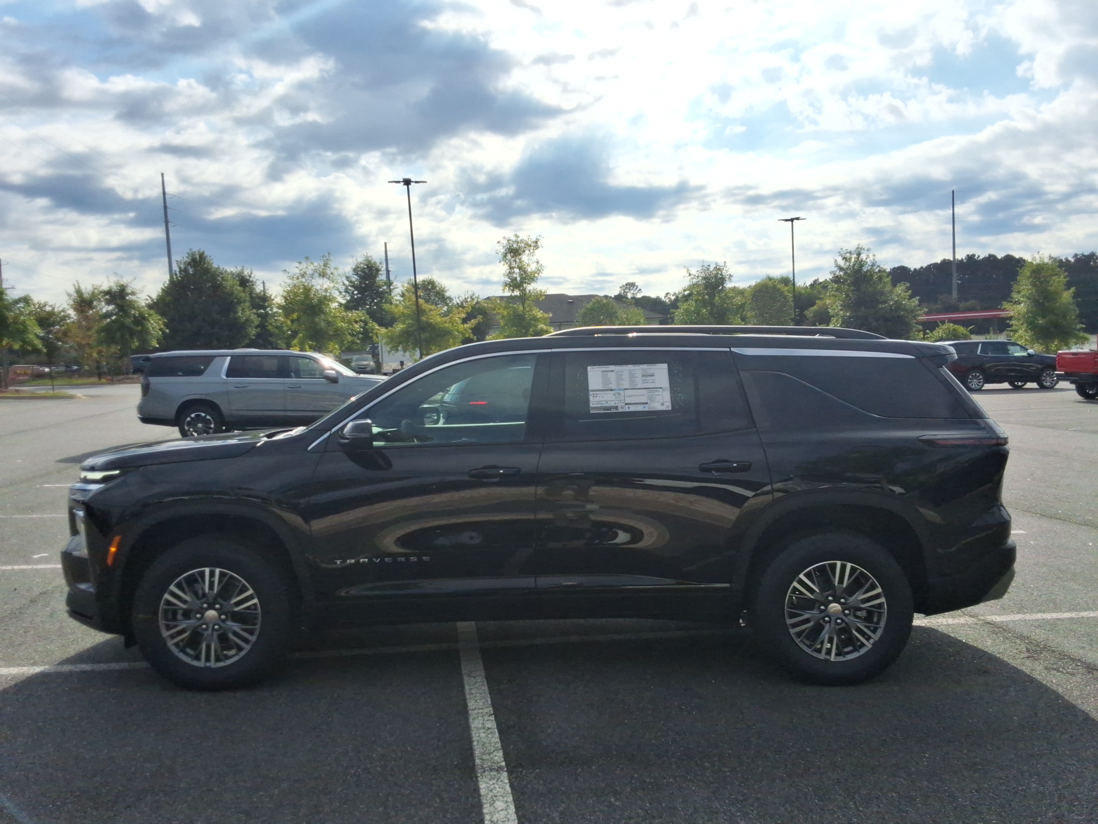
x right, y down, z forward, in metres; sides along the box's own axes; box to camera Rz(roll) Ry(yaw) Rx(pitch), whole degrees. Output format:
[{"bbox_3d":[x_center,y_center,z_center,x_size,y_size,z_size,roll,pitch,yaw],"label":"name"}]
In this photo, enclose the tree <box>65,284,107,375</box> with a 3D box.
[{"bbox_3d":[-31.205,-5.309,60.000,3.129,6.825,3.129,-6,6,-27],"label":"tree"}]

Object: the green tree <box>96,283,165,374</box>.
[{"bbox_3d":[-29.072,-5.659,62.000,4.670,6.950,4.670,-3,4,0],"label":"green tree"}]

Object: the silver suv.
[{"bbox_3d":[-5.170,-0.330,18.400,5.730,1.920,2.060,-2,4,0],"label":"silver suv"}]

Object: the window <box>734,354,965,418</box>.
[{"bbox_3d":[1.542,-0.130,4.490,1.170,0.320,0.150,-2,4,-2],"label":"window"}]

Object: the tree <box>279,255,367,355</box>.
[{"bbox_3d":[-13.183,-5.424,52.000,5.270,7.480,5.270,-3,4,0],"label":"tree"}]

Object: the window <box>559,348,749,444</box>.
[{"bbox_3d":[0.507,-0.089,4.409,0.955,0.445,0.180,0,5,0],"label":"window"}]

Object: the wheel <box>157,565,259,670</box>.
[{"bbox_3d":[-1.666,1.006,4.463,0.500,0.500,0.180,0,5,0],"label":"wheel"}]

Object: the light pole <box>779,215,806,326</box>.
[{"bbox_3d":[14.665,-6.962,53.000,1.700,9.370,0.500,-3,4,0],"label":"light pole"}]

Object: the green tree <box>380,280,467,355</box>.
[{"bbox_3d":[-7.207,-4.721,52.000,5.170,5.780,5.170,-3,4,0],"label":"green tree"}]

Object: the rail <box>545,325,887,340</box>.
[{"bbox_3d":[0.893,-0.423,4.740,1.820,0.080,0.070,-1,4,0],"label":"rail"}]

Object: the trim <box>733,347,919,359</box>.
[{"bbox_3d":[1.415,-0.304,4.600,0.940,0.062,0.060,-1,4,0],"label":"trim"}]

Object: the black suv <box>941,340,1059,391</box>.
[{"bbox_3d":[18.020,-1.900,36.000,5.350,1.930,2.060,-1,4,-6],"label":"black suv"}]

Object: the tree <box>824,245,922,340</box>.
[{"bbox_3d":[20.579,-6.913,56.000,6.274,7.322,6.274,-1,5,20],"label":"tree"}]

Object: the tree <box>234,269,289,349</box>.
[{"bbox_3d":[-25.500,-7.684,78.000,5.400,9.200,5.400,-3,4,-17],"label":"tree"}]

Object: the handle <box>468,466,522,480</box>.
[{"bbox_3d":[-0.264,0.295,4.330,0.260,0.062,0.060,-2,4,0],"label":"handle"}]

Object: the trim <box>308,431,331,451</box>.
[{"bbox_3d":[-1.140,0.143,4.422,0.116,0.092,0.030,0,5,0],"label":"trim"}]

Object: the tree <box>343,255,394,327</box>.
[{"bbox_3d":[-15.030,-8.222,75.000,4.780,10.140,4.780,-3,4,0],"label":"tree"}]

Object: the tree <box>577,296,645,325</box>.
[{"bbox_3d":[4.371,-5.746,62.000,5.210,4.854,5.210,-3,5,4],"label":"tree"}]

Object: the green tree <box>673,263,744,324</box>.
[{"bbox_3d":[9.495,-5.452,53.000,4.500,6.900,4.500,-1,4,10],"label":"green tree"}]

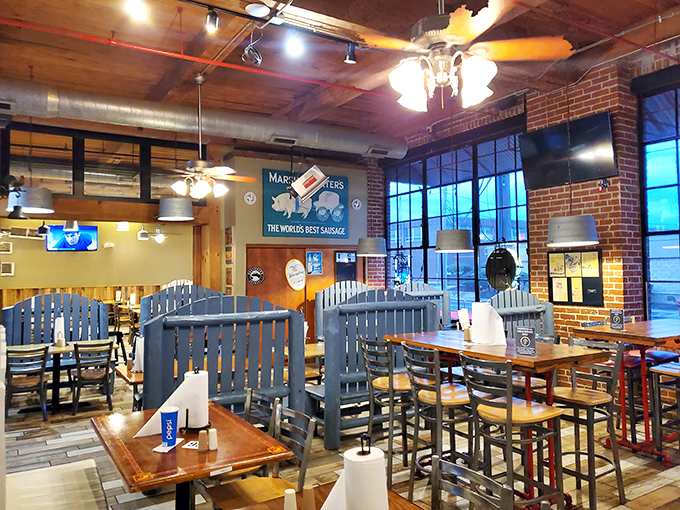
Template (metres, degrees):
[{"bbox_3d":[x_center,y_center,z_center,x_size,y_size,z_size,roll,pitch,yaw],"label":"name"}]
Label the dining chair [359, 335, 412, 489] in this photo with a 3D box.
[{"bbox_3d":[0.449,1.234,4.244,0.470,1.110,0.430,0,-2,-33],"label":"dining chair"}]

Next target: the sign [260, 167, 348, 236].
[{"bbox_3d":[-0.535,-0.845,8.718,1.654,1.104,0.040,0,-2,-31],"label":"sign"}]

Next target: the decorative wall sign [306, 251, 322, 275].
[{"bbox_3d":[-0.439,0.147,8.852,0.310,0.395,0.020,0,-2,-33],"label":"decorative wall sign"}]

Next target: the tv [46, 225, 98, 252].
[{"bbox_3d":[-7.977,-0.492,15.229,1.350,0.765,0.080,0,-2,-33],"label":"tv"}]

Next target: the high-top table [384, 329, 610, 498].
[{"bbox_3d":[1.156,1.240,4.069,0.780,1.070,1.570,0,-2,-33],"label":"high-top table"}]

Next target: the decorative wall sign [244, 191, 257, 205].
[{"bbox_3d":[-1.429,-0.900,8.180,0.217,0.217,0.035,0,-2,-31],"label":"decorative wall sign"}]

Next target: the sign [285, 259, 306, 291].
[{"bbox_3d":[-0.741,0.340,8.562,0.379,0.540,0.030,-17,7,-30],"label":"sign"}]

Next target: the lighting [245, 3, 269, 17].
[{"bbox_3d":[-0.703,-2.089,4.360,0.212,0.056,0.212,-1,-2,0],"label":"lighting"}]

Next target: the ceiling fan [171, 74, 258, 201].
[{"bbox_3d":[-1.538,-1.311,5.650,1.300,1.370,1.300,0,-2,-33],"label":"ceiling fan"}]

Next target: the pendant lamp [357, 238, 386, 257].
[{"bbox_3d":[0.469,-0.111,7.550,0.445,0.260,0.445,-1,-2,0],"label":"pendant lamp"}]

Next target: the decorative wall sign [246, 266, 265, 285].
[{"bbox_3d":[-1.350,0.341,8.258,0.290,0.290,0.025,0,-2,-33],"label":"decorative wall sign"}]

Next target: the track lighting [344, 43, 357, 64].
[{"bbox_3d":[0.102,-1.953,4.950,0.115,0.215,0.130,0,-2,-33],"label":"track lighting"}]

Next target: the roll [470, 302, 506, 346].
[{"bbox_3d":[1.068,0.495,3.683,0.222,0.293,0.151,-1,-2,16],"label":"roll"}]

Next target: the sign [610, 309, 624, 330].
[{"bbox_3d":[2.586,0.608,4.760,0.127,0.188,0.050,-2,-2,38],"label":"sign"}]

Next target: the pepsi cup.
[{"bbox_3d":[-0.861,0.869,2.582,0.094,0.182,0.094,0,-2,-19],"label":"pepsi cup"}]

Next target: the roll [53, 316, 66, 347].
[{"bbox_3d":[-3.398,0.936,6.199,0.146,0.323,0.146,0,-2,-29],"label":"roll"}]

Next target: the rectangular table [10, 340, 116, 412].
[{"bbox_3d":[-3.411,1.514,6.282,1.220,0.760,0.760,0,-2,-33],"label":"rectangular table"}]

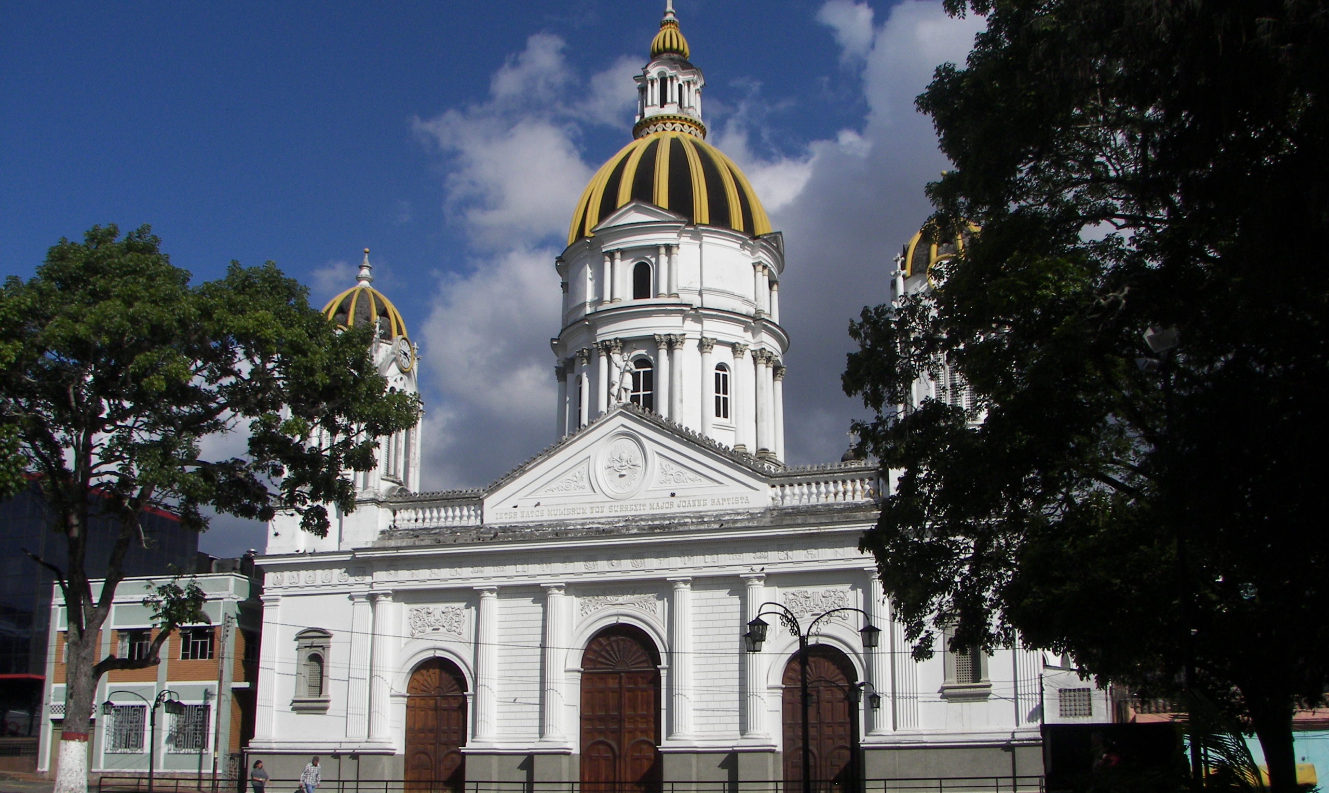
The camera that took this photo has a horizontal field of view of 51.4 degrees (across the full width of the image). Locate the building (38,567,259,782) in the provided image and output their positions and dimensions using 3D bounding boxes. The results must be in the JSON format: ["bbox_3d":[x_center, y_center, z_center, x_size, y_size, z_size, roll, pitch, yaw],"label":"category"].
[{"bbox_3d":[-20.078,12.509,59.425,9.000,8.250,8.500,-5,-17,17],"label":"building"}]

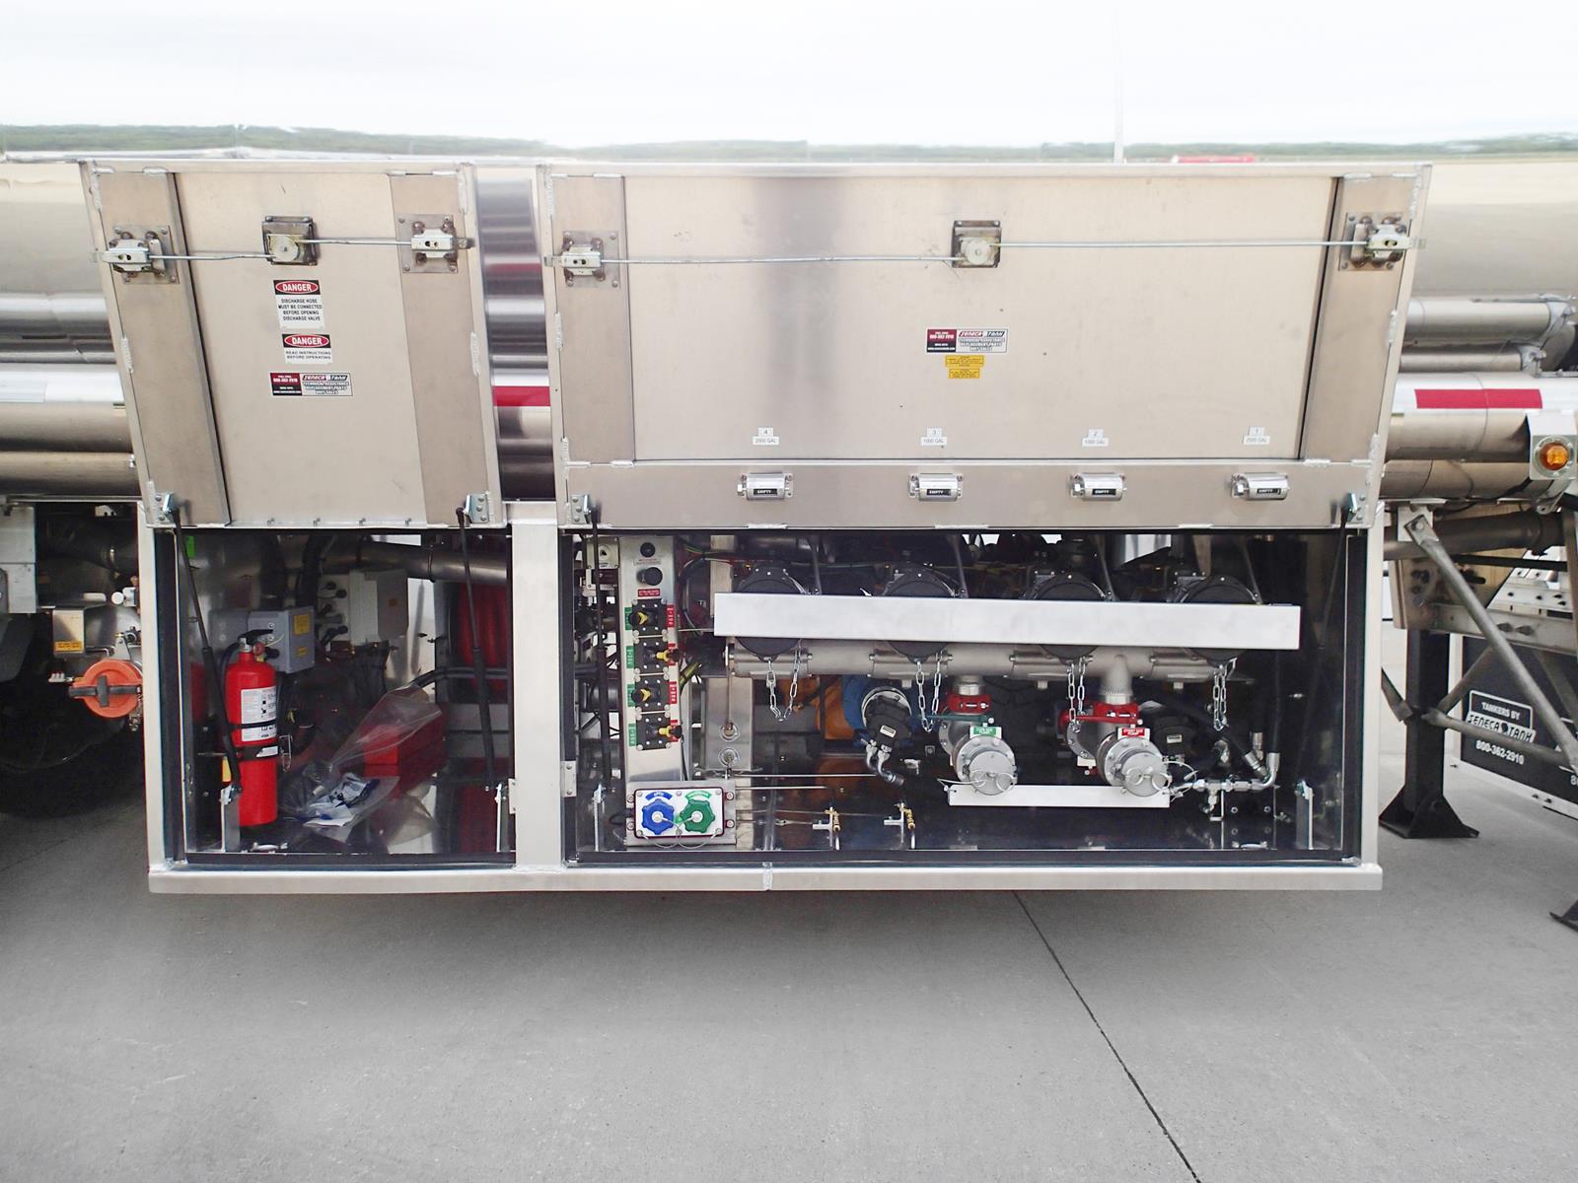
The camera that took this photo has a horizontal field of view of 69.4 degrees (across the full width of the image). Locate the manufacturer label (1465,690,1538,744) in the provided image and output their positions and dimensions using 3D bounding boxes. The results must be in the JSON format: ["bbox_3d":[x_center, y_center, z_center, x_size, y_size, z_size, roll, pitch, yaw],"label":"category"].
[{"bbox_3d":[3.030,0.530,4.861,0.005,0.146,0.492,0,3,0],"label":"manufacturer label"}]

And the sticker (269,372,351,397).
[{"bbox_3d":[-1.045,-0.453,2.497,0.176,0.054,0.004,0,17,0],"label":"sticker"}]

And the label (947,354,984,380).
[{"bbox_3d":[0.385,-0.488,2.486,0.084,0.051,0.004,0,17,0],"label":"label"}]

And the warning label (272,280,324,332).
[{"bbox_3d":[-1.051,-0.616,2.448,0.097,0.103,0.004,0,17,0],"label":"warning label"}]

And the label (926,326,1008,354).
[{"bbox_3d":[0.387,-0.542,2.470,0.177,0.058,0.004,0,17,0],"label":"label"}]

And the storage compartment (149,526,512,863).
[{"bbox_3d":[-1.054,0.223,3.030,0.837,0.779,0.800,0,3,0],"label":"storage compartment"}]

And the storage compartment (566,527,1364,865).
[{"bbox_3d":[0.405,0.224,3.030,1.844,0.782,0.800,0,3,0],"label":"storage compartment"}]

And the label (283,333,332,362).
[{"bbox_3d":[-1.044,-0.526,2.474,0.103,0.064,0.004,0,17,0],"label":"label"}]

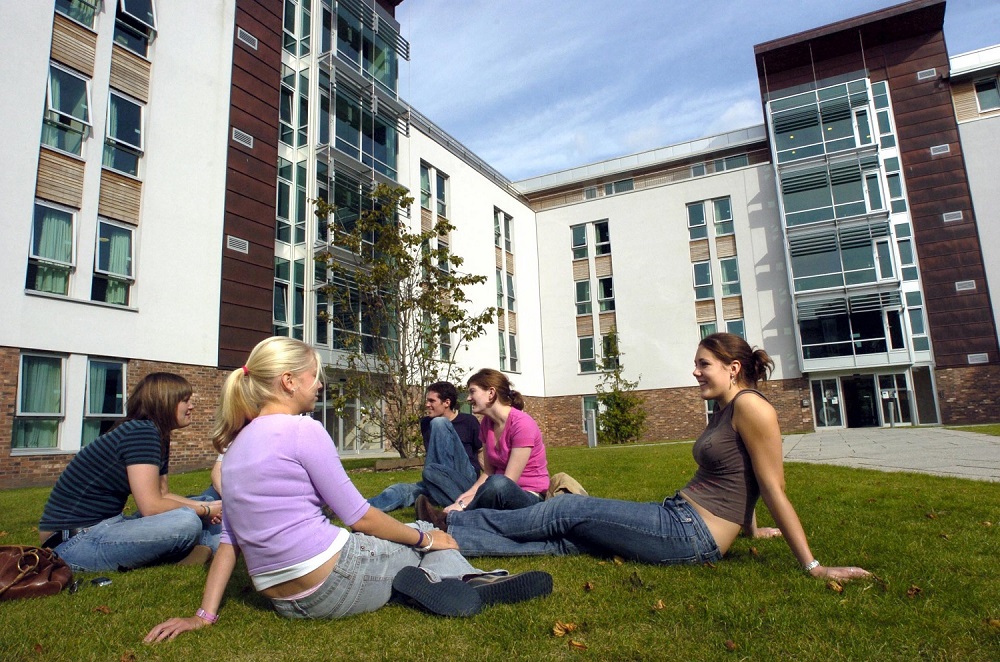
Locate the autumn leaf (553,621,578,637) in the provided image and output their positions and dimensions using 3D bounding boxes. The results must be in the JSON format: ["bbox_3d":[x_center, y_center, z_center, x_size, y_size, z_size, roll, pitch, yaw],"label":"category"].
[{"bbox_3d":[0.161,0.731,1.430,0.065,0.030,0.050,-2,-10,0],"label":"autumn leaf"}]

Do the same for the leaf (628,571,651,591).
[{"bbox_3d":[0.433,0.780,1.820,0.060,0.040,0.055,-2,-10,0],"label":"leaf"}]

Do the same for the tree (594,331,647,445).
[{"bbox_3d":[5.061,2.310,24.741,2.150,4.900,2.150,-2,-10,0],"label":"tree"}]

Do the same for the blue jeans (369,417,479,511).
[{"bbox_3d":[-0.516,0.873,3.876,0.820,0.600,0.550,6,-13,-37],"label":"blue jeans"}]

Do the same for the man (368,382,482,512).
[{"bbox_3d":[-0.512,0.761,3.930,0.880,0.870,0.600,6,-13,-37],"label":"man"}]

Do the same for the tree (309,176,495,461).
[{"bbox_3d":[-1.792,-0.281,10.768,3.250,5.200,3.200,-2,-10,0],"label":"tree"}]

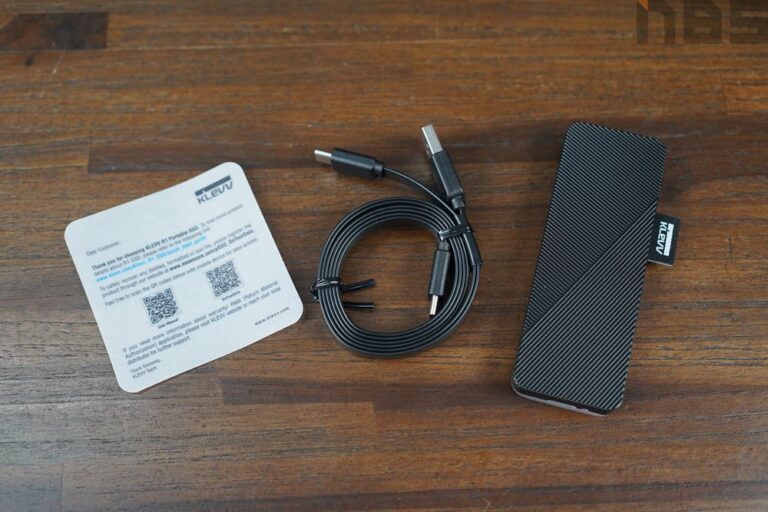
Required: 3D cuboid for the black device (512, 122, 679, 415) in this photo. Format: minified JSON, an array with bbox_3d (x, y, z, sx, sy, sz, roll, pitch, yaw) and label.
[{"bbox_3d":[0.088,0.004,0.348,0.050,0.013,0.121,14,68,6],"label":"black device"}]

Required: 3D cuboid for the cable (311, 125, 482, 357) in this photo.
[{"bbox_3d":[0.004,-0.008,0.351,0.070,0.015,0.099,-4,67,-2],"label":"cable"}]

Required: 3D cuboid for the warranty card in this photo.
[{"bbox_3d":[-0.083,0.007,0.352,0.079,0.001,0.080,-23,69,-10],"label":"warranty card"}]

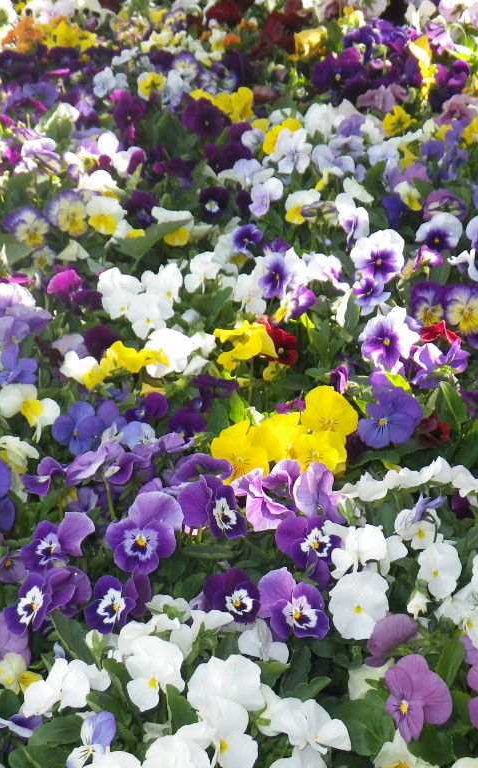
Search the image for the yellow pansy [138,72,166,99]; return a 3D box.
[{"bbox_3d":[-0.127,-0.433,1.460,0.042,0.041,0.020,-8,21,0],"label":"yellow pansy"}]

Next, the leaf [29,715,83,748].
[{"bbox_3d":[-0.111,0.210,0.610,0.042,0.010,0.026,-6,35,8],"label":"leaf"}]

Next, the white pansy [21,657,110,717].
[{"bbox_3d":[-0.105,0.184,0.611,0.051,0.037,0.030,0,-3,0],"label":"white pansy"}]

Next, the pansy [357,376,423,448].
[{"bbox_3d":[0.150,0.030,0.995,0.065,0.065,0.022,13,10,20],"label":"pansy"}]

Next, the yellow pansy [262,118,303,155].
[{"bbox_3d":[0.058,-0.321,1.310,0.054,0.024,0.052,3,73,14],"label":"yellow pansy"}]

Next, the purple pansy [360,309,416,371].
[{"bbox_3d":[0.143,-0.043,0.970,0.053,0.058,0.022,-4,-7,5],"label":"purple pansy"}]

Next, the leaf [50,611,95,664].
[{"bbox_3d":[-0.110,0.167,0.662,0.021,0.010,0.046,-31,66,-27],"label":"leaf"}]

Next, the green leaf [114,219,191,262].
[{"bbox_3d":[-0.111,-0.183,1.285,0.095,0.022,0.038,-34,46,-21],"label":"green leaf"}]

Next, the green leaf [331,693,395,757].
[{"bbox_3d":[0.085,0.233,0.690,0.052,0.013,0.038,34,63,16],"label":"green leaf"}]

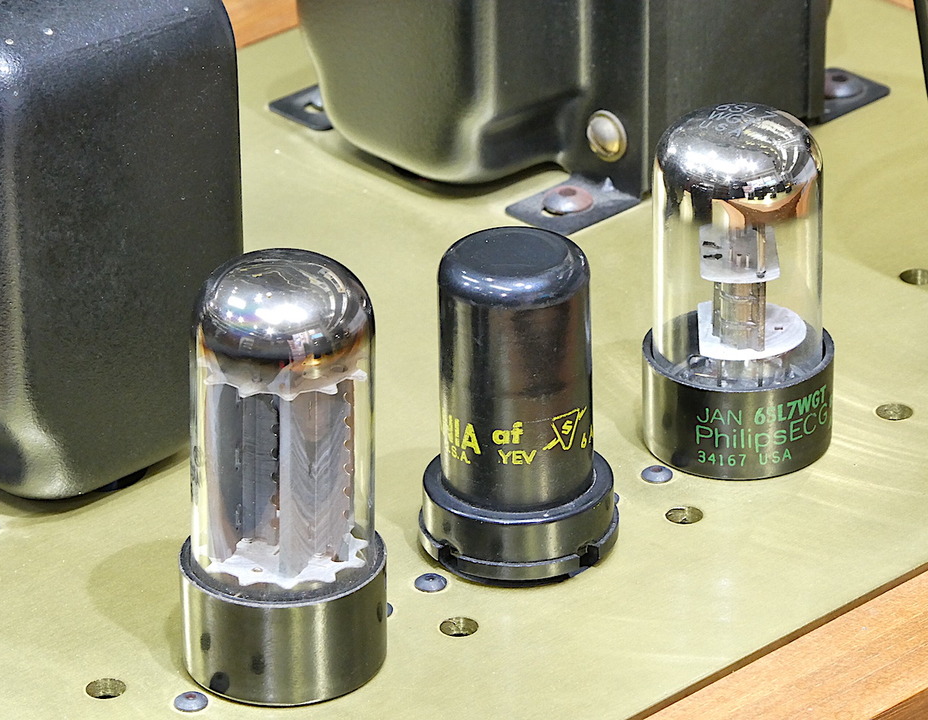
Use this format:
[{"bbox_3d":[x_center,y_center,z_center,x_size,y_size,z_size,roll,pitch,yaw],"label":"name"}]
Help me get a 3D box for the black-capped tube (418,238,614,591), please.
[{"bbox_3d":[0.009,0.005,0.909,0.033,0.054,0.033,-1,28,0],"label":"black-capped tube"}]

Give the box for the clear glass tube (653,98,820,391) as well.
[{"bbox_3d":[0.046,-0.021,0.933,0.029,0.044,0.029,-1,28,0],"label":"clear glass tube"}]

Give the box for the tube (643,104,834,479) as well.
[{"bbox_3d":[0.047,-0.014,0.937,0.032,0.061,0.032,-1,28,0],"label":"tube"}]

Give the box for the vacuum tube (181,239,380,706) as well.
[{"bbox_3d":[-0.029,0.016,0.873,0.032,0.070,0.032,-1,28,0],"label":"vacuum tube"}]

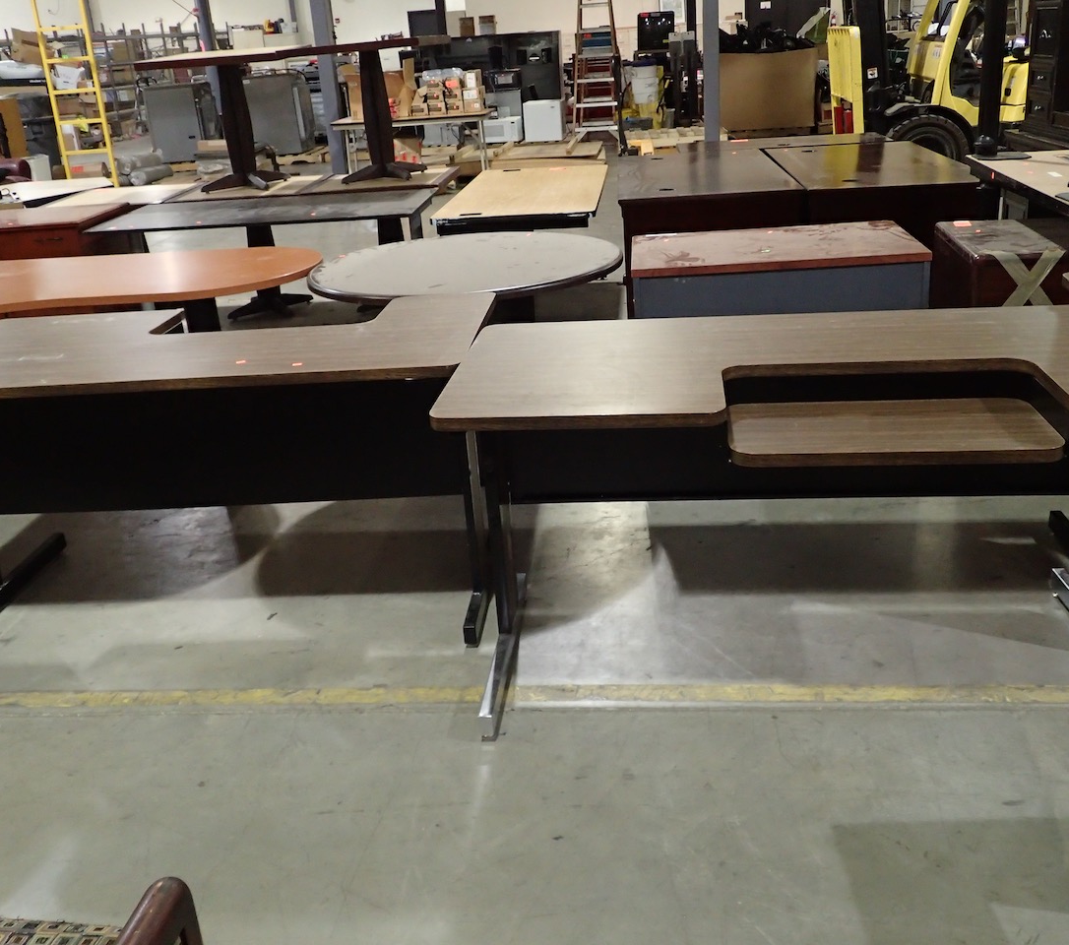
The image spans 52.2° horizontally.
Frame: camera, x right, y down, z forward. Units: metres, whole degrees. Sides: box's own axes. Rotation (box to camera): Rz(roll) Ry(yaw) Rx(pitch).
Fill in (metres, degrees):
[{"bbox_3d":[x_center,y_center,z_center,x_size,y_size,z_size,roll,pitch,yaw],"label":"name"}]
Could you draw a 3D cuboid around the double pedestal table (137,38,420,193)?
[{"bbox_3d":[-1.262,-1.982,6.091,1.500,0.730,0.850,-2,22,5],"label":"double pedestal table"}]

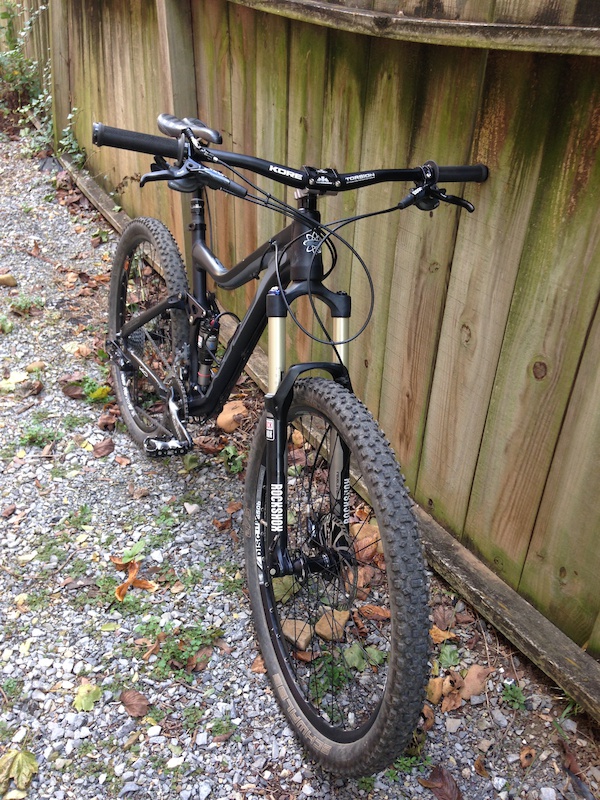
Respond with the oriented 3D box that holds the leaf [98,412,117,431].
[{"bbox_3d":[-0.649,0.077,2.572,0.064,0.030,0.059,5,30,7],"label":"leaf"}]

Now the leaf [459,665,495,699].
[{"bbox_3d":[0.377,0.601,1.631,0.047,0.020,0.100,22,36,32],"label":"leaf"}]

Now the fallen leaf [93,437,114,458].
[{"bbox_3d":[-0.629,0.155,2.443,0.059,0.020,0.083,26,39,38],"label":"fallen leaf"}]

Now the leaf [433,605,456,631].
[{"bbox_3d":[0.337,0.506,1.776,0.056,0.020,0.064,9,29,13],"label":"leaf"}]

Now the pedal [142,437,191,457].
[{"bbox_3d":[-0.305,0.105,1.745,0.094,0.030,0.078,-4,16,-27],"label":"pedal"}]

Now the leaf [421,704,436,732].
[{"bbox_3d":[0.261,0.647,1.552,0.030,0.020,0.048,-1,30,-3],"label":"leaf"}]

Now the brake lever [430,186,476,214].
[{"bbox_3d":[0.288,-0.381,1.444,0.098,0.027,0.030,23,25,-14],"label":"brake lever"}]

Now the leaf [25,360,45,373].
[{"bbox_3d":[-0.991,-0.125,2.846,0.073,0.027,0.048,-8,30,-19],"label":"leaf"}]

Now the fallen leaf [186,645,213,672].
[{"bbox_3d":[-0.216,0.557,1.644,0.042,0.020,0.068,17,32,25],"label":"fallen leaf"}]

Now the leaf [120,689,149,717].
[{"bbox_3d":[-0.348,0.635,1.604,0.042,0.014,0.071,-19,36,-35],"label":"leaf"}]

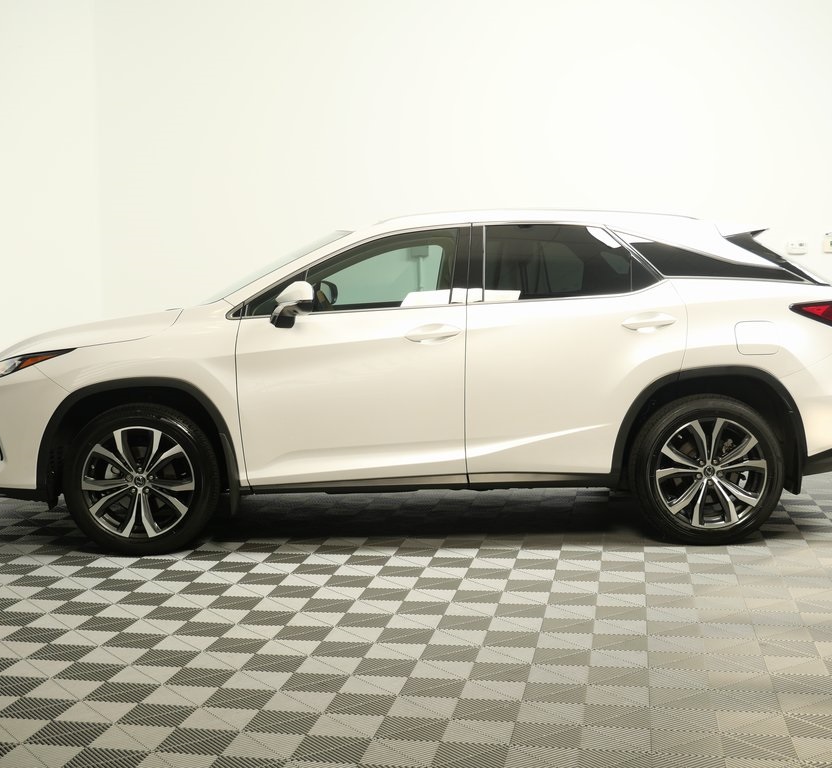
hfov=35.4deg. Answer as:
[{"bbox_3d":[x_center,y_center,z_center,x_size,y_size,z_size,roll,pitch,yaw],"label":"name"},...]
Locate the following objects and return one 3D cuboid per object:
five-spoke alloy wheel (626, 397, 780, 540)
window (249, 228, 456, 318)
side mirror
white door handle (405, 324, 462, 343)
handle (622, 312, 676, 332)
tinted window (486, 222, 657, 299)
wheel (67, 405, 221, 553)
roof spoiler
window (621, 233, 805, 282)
[{"bbox_3d":[1.443,0.420,6.480,0.754,0.747,0.244,-1,5,-1],"label":"five-spoke alloy wheel"},{"bbox_3d":[-0.315,-0.554,6.436,1.055,0.425,0.190,-1,5,-1],"label":"window"},{"bbox_3d":[-0.590,-0.377,6.220,0.210,0.220,0.240,-1,5,-1],"label":"side mirror"},{"bbox_3d":[0.083,-0.244,6.287,0.275,0.080,0.060,-1,5,-1],"label":"white door handle"},{"bbox_3d":[1.125,-0.296,6.306,0.270,0.085,0.060,-1,5,-1],"label":"handle"},{"bbox_3d":[0.759,-0.606,6.455,0.825,0.385,0.190,-1,5,-1],"label":"tinted window"},{"bbox_3d":[-1.347,0.465,6.420,0.754,0.747,0.244,-1,5,-1],"label":"wheel"},{"bbox_3d":[1.667,-0.848,7.192,0.320,0.095,1.160,-1,5,-1],"label":"roof spoiler"},{"bbox_3d":[1.486,-0.637,6.484,0.920,0.270,0.160,-1,5,-1],"label":"window"}]

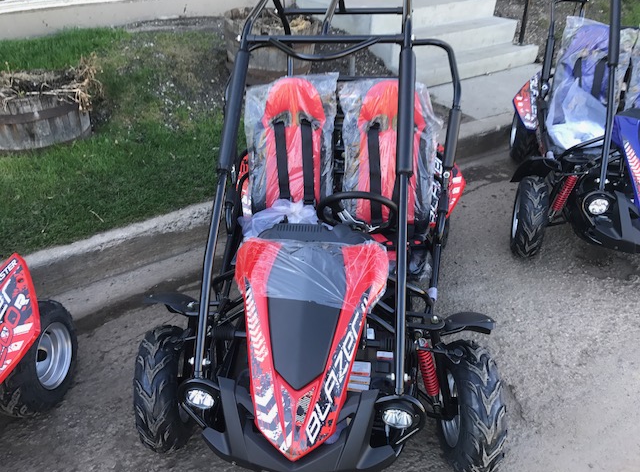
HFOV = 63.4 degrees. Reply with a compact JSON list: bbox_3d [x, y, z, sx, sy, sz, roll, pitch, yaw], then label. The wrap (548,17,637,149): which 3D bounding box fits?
[{"bbox_3d":[1.572,-0.882,3.023,0.383,0.684,0.453,7,33,14],"label":"wrap"}]

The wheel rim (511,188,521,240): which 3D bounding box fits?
[{"bbox_3d":[1.065,-0.098,2.665,0.120,0.248,0.248,10,34,17],"label":"wheel rim"}]

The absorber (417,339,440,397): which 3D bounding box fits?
[{"bbox_3d":[0.327,0.413,1.554,0.046,0.230,0.046,-9,26,14],"label":"absorber"}]

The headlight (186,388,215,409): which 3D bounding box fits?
[{"bbox_3d":[-0.321,0.434,1.425,0.084,0.080,0.060,3,32,7],"label":"headlight"}]

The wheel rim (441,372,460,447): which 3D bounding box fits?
[{"bbox_3d":[0.439,0.547,1.656,0.120,0.248,0.248,0,32,3],"label":"wheel rim"}]

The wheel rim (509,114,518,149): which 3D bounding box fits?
[{"bbox_3d":[1.456,-0.748,3.727,0.140,0.248,0.248,7,33,14],"label":"wheel rim"}]

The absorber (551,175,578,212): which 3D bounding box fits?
[{"bbox_3d":[1.189,-0.204,2.515,0.046,0.222,0.046,18,30,6],"label":"absorber"}]

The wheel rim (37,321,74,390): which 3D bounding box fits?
[{"bbox_3d":[-1.016,0.450,1.868,0.248,0.248,0.150,22,32,33],"label":"wheel rim"}]

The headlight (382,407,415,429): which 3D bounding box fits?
[{"bbox_3d":[0.207,0.460,1.363,0.084,0.080,0.060,3,32,7],"label":"headlight"}]

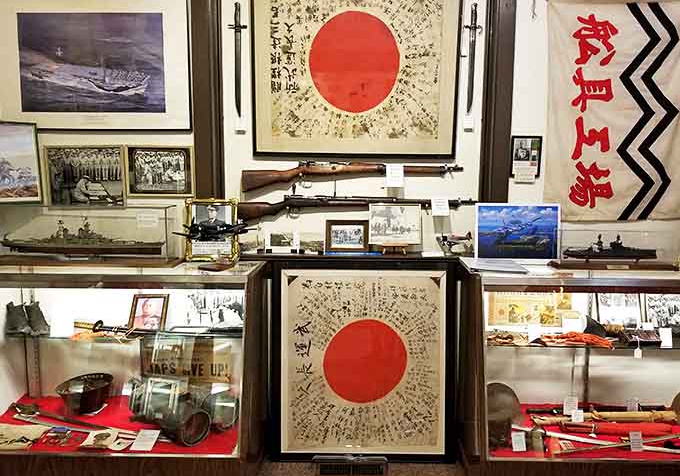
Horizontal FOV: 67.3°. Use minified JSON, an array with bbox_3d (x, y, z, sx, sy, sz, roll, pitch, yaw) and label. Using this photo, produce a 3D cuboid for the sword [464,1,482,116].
[{"bbox_3d":[0.652,-0.877,2.495,0.090,0.520,0.030,3,7,0],"label":"sword"}]

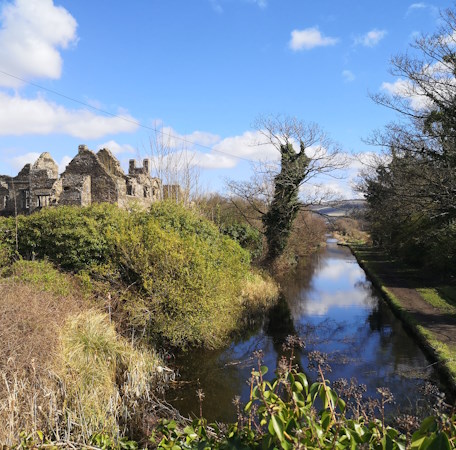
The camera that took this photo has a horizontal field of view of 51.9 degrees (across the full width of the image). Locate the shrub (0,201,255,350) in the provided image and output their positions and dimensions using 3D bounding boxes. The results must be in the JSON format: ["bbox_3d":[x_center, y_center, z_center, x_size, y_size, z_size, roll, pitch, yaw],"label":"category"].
[{"bbox_3d":[-4.900,1.850,22.300,11.500,5.500,8.000,0,1,-6],"label":"shrub"}]

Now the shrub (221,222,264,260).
[{"bbox_3d":[1.250,1.700,41.500,4.100,3.700,3.600,0,1,0],"label":"shrub"}]

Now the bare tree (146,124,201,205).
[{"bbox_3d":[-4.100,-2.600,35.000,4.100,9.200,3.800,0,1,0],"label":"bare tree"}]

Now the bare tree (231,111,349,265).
[{"bbox_3d":[5.400,-2.900,43.000,10.600,13.700,9.500,0,1,0],"label":"bare tree"}]

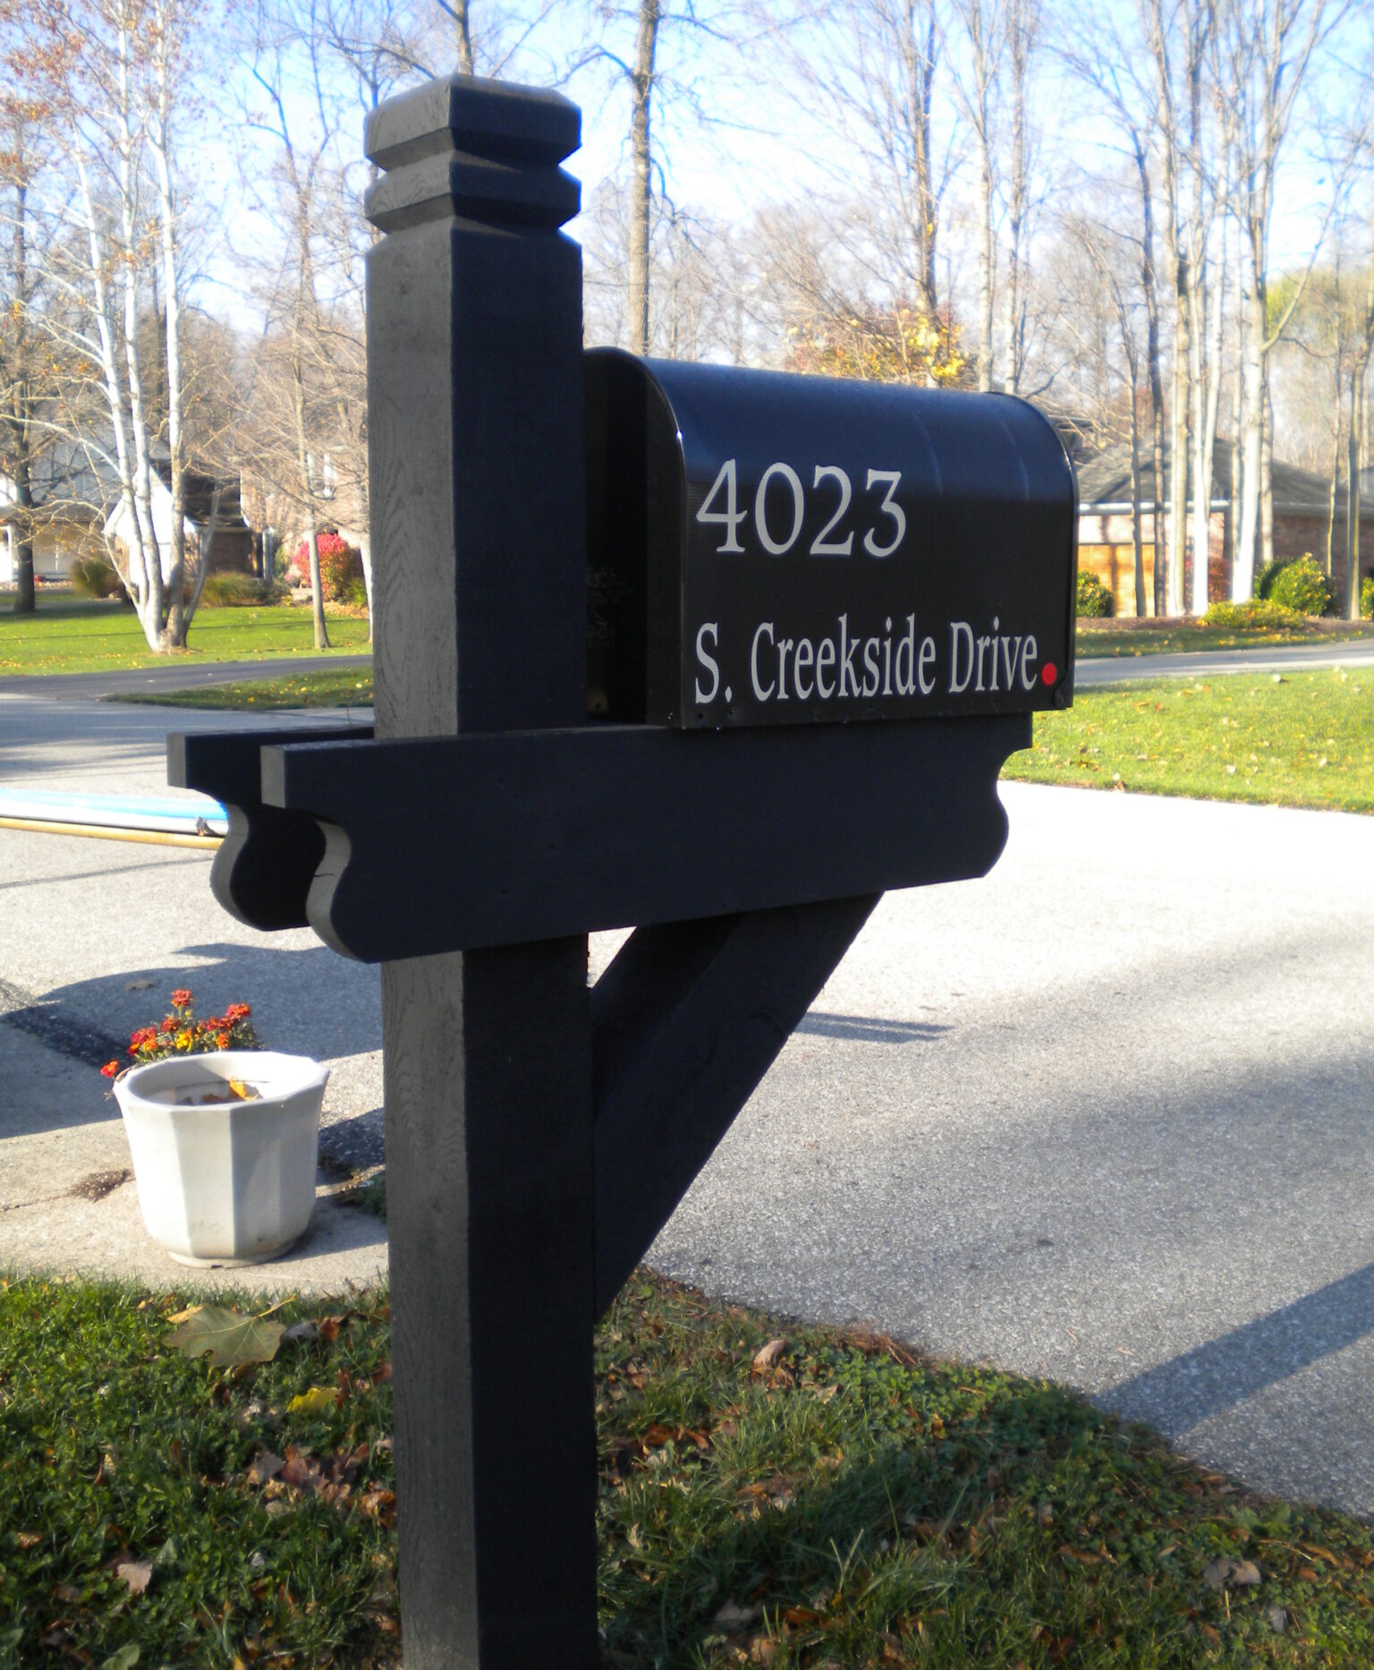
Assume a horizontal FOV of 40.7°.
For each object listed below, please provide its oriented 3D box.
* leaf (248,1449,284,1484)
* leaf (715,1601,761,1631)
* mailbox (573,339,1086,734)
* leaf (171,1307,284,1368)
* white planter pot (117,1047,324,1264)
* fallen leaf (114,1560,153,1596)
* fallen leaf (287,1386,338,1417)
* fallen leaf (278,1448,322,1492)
[{"bbox_3d":[-0.533,0.798,2.341,0.047,0.025,0.055,-2,8,-13],"label":"leaf"},{"bbox_3d":[0.054,0.838,1.989,0.051,0.020,0.050,0,7,2],"label":"leaf"},{"bbox_3d":[0.129,-0.312,1.990,0.567,0.363,0.271,-6,9,-40],"label":"mailbox"},{"bbox_3d":[-0.682,0.746,2.752,0.168,0.045,0.150,-2,8,-14],"label":"leaf"},{"bbox_3d":[-0.803,0.575,3.200,0.365,0.298,0.365,-1,7,0],"label":"white planter pot"},{"bbox_3d":[-0.620,0.833,2.076,0.042,0.020,0.058,-3,8,-17],"label":"fallen leaf"},{"bbox_3d":[-0.512,0.773,2.530,0.068,0.022,0.060,-2,7,-11],"label":"fallen leaf"},{"bbox_3d":[-0.486,0.799,2.331,0.056,0.025,0.065,-2,7,-12],"label":"fallen leaf"}]

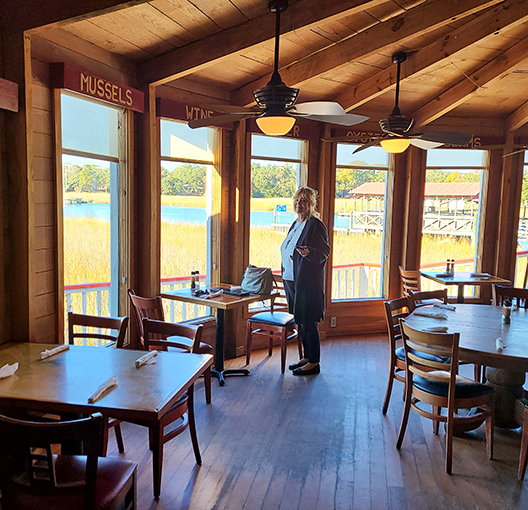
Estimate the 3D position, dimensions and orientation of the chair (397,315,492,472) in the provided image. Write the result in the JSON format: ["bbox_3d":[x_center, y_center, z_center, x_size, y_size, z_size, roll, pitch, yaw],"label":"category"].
[{"bbox_3d":[1.155,0.843,3.231,0.460,0.860,0.440,-2,7,-34],"label":"chair"}]

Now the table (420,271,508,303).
[{"bbox_3d":[2.345,0.643,6.037,0.760,0.760,0.760,1,6,-4],"label":"table"}]

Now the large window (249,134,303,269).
[{"bbox_3d":[0.131,-0.319,5.461,0.682,1.813,0.100,-3,8,-36],"label":"large window"}]

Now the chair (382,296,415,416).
[{"bbox_3d":[1.189,0.778,3.809,0.480,0.860,0.430,5,7,34],"label":"chair"}]

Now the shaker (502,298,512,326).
[{"bbox_3d":[1.735,0.404,3.633,0.055,0.165,0.055,4,7,26],"label":"shaker"}]

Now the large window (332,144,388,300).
[{"bbox_3d":[1.149,-0.354,5.981,0.740,1.810,0.120,0,6,-18],"label":"large window"}]

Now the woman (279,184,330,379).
[{"bbox_3d":[0.402,0.235,4.772,0.400,1.700,0.480,-2,7,-29],"label":"woman"}]

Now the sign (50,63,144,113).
[{"bbox_3d":[-1.131,-1.148,3.557,0.120,0.165,0.750,4,6,27],"label":"sign"}]

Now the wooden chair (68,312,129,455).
[{"bbox_3d":[-1.070,0.814,2.988,0.430,0.860,0.470,2,6,8],"label":"wooden chair"}]

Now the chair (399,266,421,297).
[{"bbox_3d":[1.877,0.585,6.003,0.470,0.860,0.430,0,6,-13],"label":"chair"}]

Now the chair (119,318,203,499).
[{"bbox_3d":[-0.626,0.832,2.915,0.430,0.860,0.470,4,7,23],"label":"chair"}]

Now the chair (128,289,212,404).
[{"bbox_3d":[-0.707,0.720,3.932,0.440,0.880,0.480,7,8,44],"label":"chair"}]

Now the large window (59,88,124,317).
[{"bbox_3d":[-1.209,-0.155,3.638,0.100,1.813,0.662,3,6,18],"label":"large window"}]

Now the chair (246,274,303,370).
[{"bbox_3d":[0.129,0.634,4.935,0.430,0.860,0.480,5,7,30],"label":"chair"}]

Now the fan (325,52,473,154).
[{"bbox_3d":[1.122,-1.274,4.293,1.280,0.821,1.280,1,6,0],"label":"fan"}]

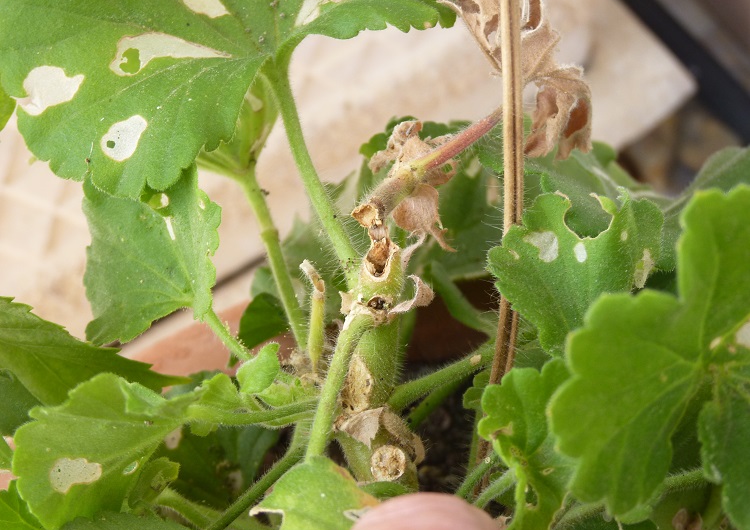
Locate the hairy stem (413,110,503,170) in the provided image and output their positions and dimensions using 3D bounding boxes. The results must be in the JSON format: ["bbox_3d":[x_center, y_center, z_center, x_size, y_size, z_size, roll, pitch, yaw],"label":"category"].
[{"bbox_3d":[0.012,-0.018,0.287,0.017,0.003,0.003,-32,2,-21],"label":"hairy stem"}]

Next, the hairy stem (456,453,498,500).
[{"bbox_3d":[0.015,0.030,0.283,0.002,0.002,0.010,41,51,6],"label":"hairy stem"}]

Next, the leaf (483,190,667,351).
[{"bbox_3d":[0.029,0.001,0.286,0.025,0.009,0.025,0,71,0],"label":"leaf"}]

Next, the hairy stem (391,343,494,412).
[{"bbox_3d":[0.010,0.016,0.290,0.021,0.004,0.004,-23,-5,-38],"label":"hairy stem"}]

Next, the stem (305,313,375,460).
[{"bbox_3d":[-0.005,0.017,0.275,0.005,0.004,0.024,19,57,0],"label":"stem"}]

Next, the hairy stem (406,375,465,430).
[{"bbox_3d":[0.009,0.020,0.293,0.003,0.003,0.015,49,46,4],"label":"hairy stem"}]

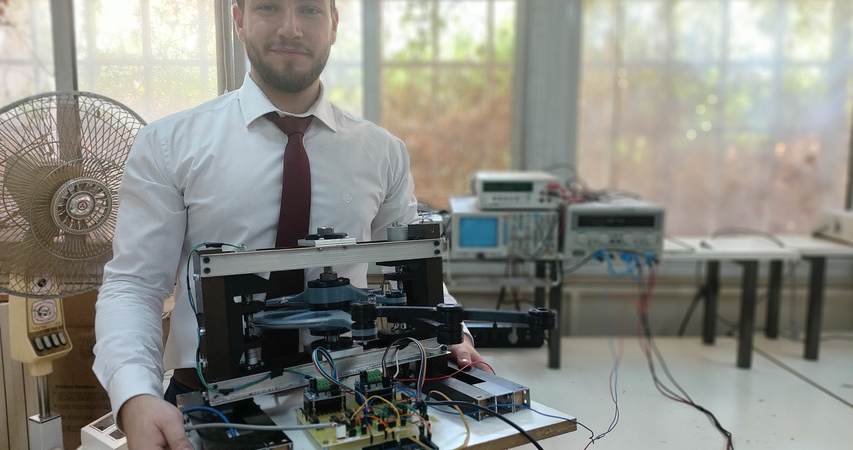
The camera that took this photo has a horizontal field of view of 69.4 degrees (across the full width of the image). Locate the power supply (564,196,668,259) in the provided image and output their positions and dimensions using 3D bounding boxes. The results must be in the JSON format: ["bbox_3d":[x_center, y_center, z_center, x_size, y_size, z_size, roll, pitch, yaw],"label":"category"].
[{"bbox_3d":[0.493,0.009,1.751,0.255,0.145,0.275,0,8,0],"label":"power supply"}]

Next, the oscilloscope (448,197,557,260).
[{"bbox_3d":[0.208,0.001,1.834,0.285,0.125,0.385,0,8,0],"label":"oscilloscope"}]

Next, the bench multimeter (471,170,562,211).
[{"bbox_3d":[0.248,-0.100,1.804,0.217,0.086,0.290,0,8,0],"label":"bench multimeter"}]

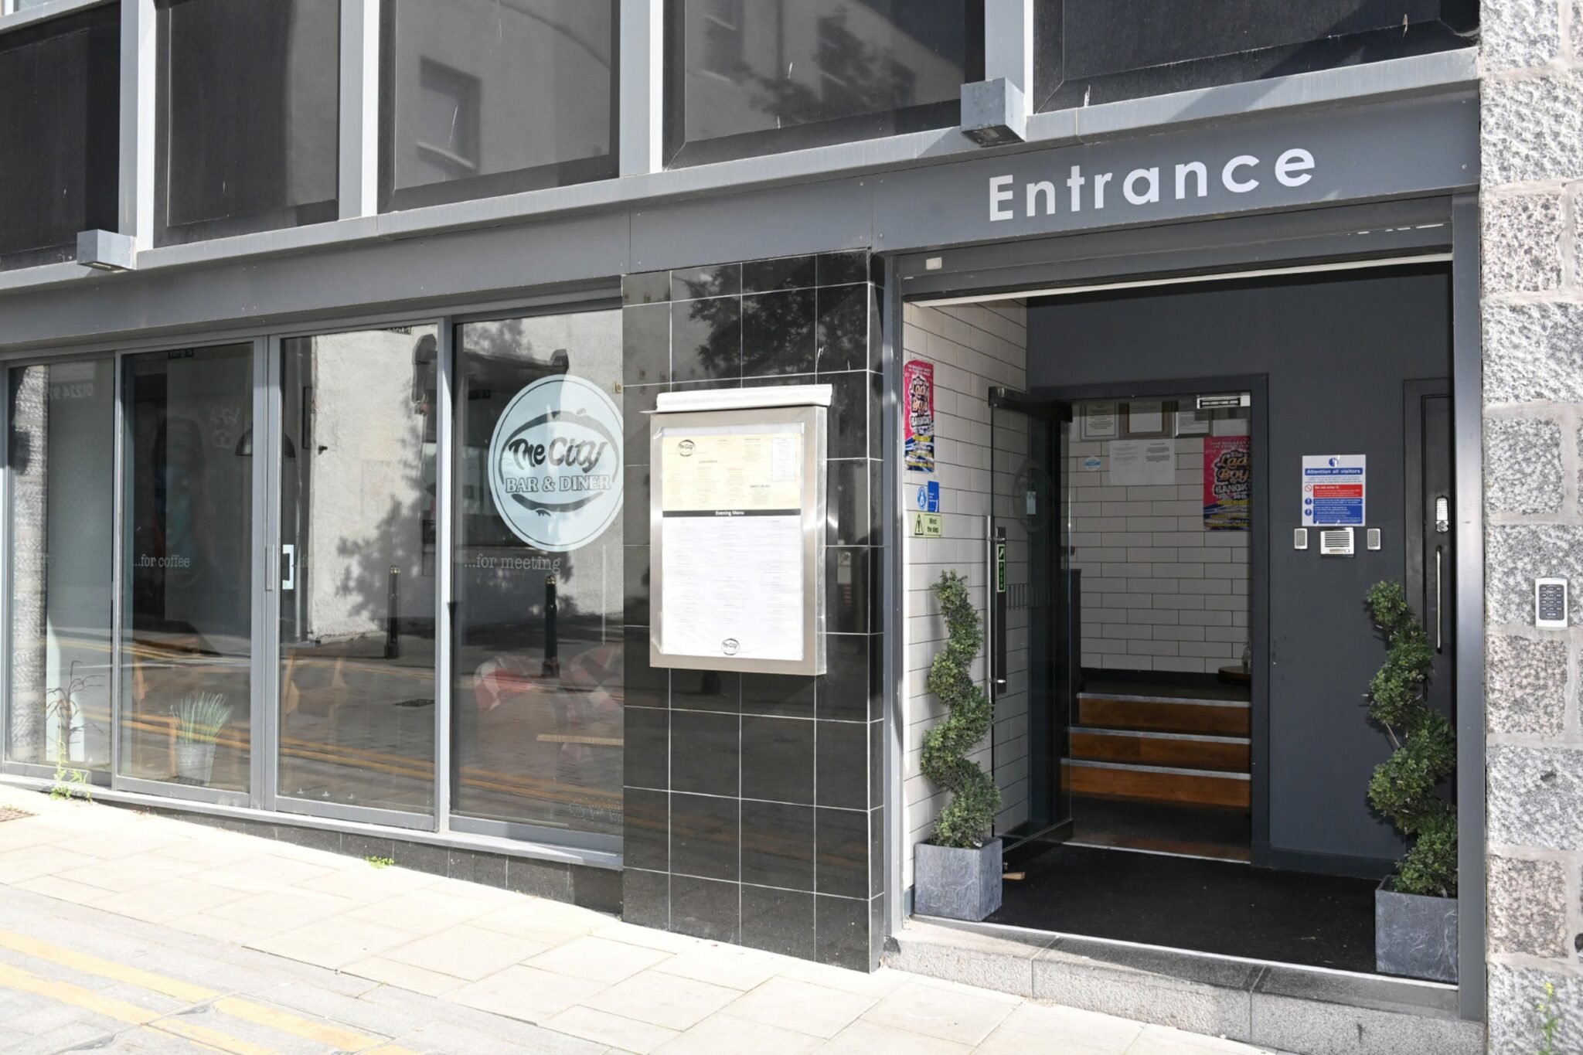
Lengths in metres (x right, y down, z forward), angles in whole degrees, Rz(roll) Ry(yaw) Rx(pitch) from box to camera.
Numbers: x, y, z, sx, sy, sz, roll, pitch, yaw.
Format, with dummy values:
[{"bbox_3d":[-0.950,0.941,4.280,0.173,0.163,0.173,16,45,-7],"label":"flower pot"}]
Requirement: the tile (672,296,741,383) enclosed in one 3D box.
[{"bbox_3d":[-0.316,-0.697,5.234,0.307,0.304,0.010,0,-1,29],"label":"tile"}]

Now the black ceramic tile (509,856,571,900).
[{"bbox_3d":[-1.013,1.408,5.651,0.302,0.146,0.012,0,-1,28],"label":"black ceramic tile"}]

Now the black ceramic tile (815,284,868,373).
[{"bbox_3d":[0.182,-0.700,4.958,0.205,0.304,0.010,0,-1,29],"label":"black ceramic tile"}]

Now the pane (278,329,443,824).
[{"bbox_3d":[-1.937,0.182,6.267,0.955,2.105,0.020,0,-1,29],"label":"pane"}]

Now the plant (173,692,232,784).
[{"bbox_3d":[-2.998,1.071,7.165,0.270,0.460,0.270,0,-1,29],"label":"plant"}]

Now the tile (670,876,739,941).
[{"bbox_3d":[-0.315,1.407,5.195,0.305,0.221,0.015,0,-1,29],"label":"tile"}]

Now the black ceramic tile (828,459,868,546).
[{"bbox_3d":[0.183,-0.085,4.971,0.208,0.308,0.012,0,-1,28],"label":"black ceramic tile"}]

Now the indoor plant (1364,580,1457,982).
[{"bbox_3d":[2.055,0.809,4.618,0.286,1.268,0.271,0,-1,28],"label":"indoor plant"}]

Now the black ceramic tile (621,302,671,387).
[{"bbox_3d":[-0.542,-0.693,5.345,0.210,0.302,0.015,0,-1,29],"label":"black ceramic tile"}]

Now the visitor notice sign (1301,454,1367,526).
[{"bbox_3d":[2.299,-0.155,5.961,0.252,0.301,0.008,0,-1,28],"label":"visitor notice sign"}]

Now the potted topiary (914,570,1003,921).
[{"bbox_3d":[0.639,0.805,5.346,0.274,1.290,0.262,0,-1,28],"label":"potted topiary"}]

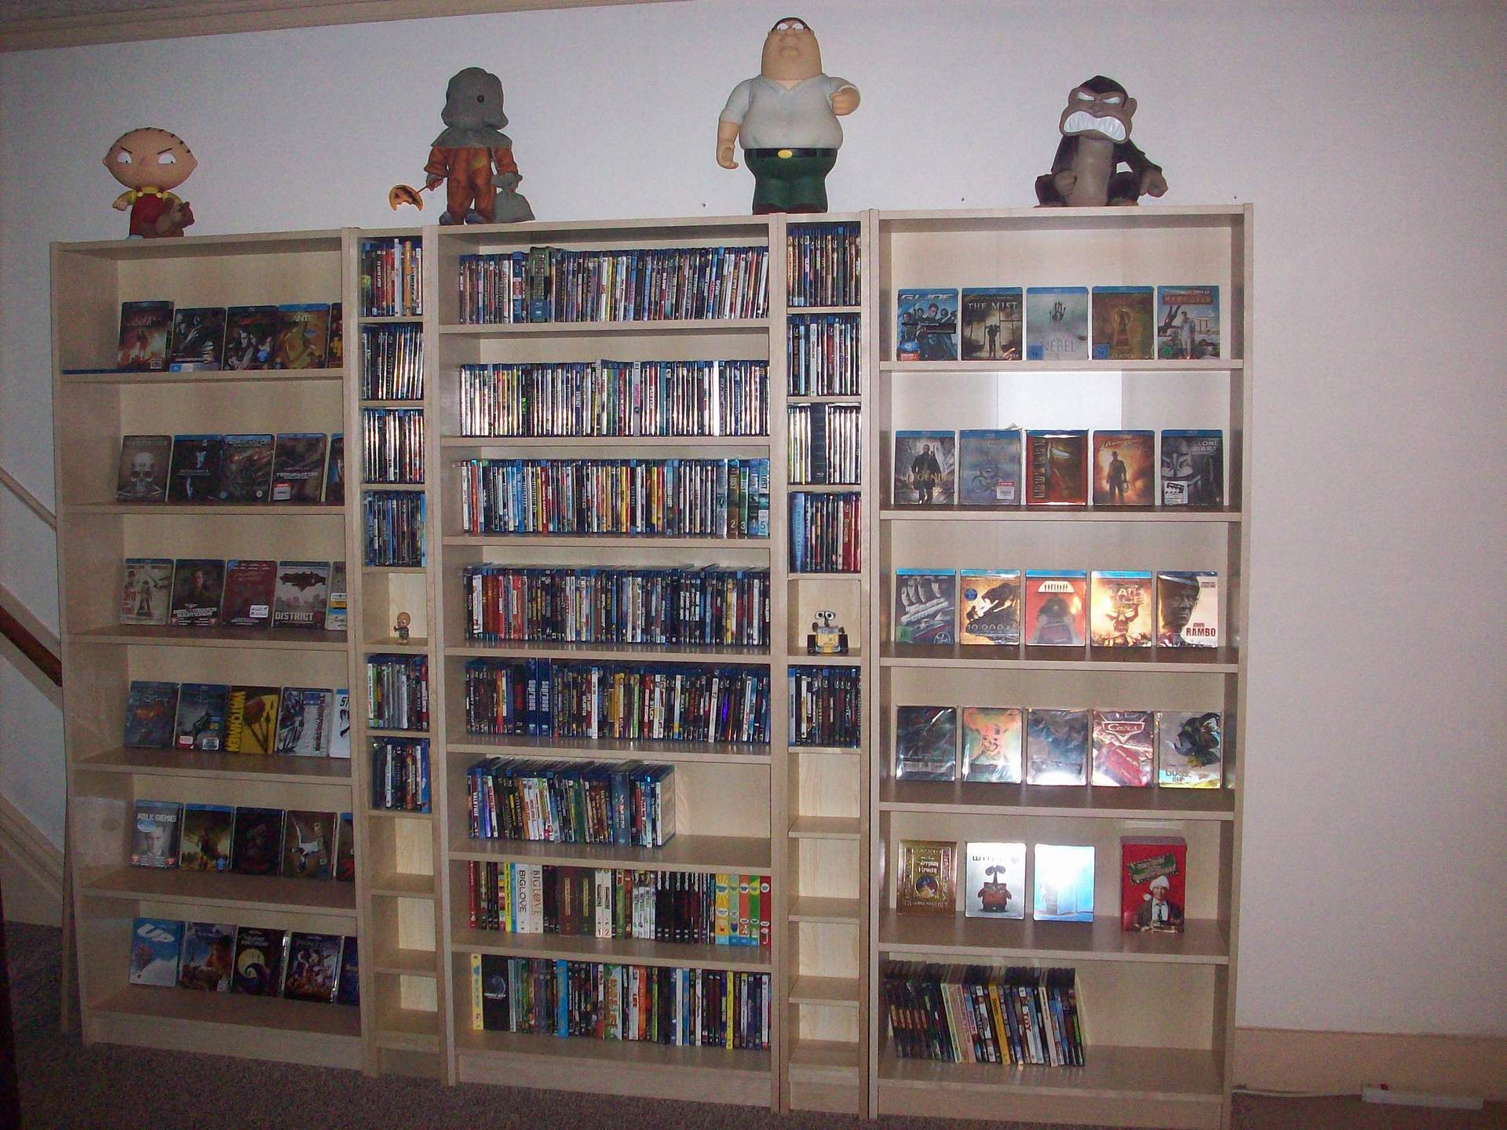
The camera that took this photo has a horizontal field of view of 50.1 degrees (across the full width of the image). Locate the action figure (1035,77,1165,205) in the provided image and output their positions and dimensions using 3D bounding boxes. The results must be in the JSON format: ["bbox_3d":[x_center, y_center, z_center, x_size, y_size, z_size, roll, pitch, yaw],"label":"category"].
[{"bbox_3d":[0.750,-0.905,3.483,0.290,0.298,0.190,1,5,17],"label":"action figure"}]

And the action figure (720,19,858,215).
[{"bbox_3d":[0.078,-0.997,3.602,0.325,0.451,0.220,1,5,9],"label":"action figure"}]

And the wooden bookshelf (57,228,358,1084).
[{"bbox_3d":[-1.290,0.214,4.032,0.800,2.020,0.280,1,5,12],"label":"wooden bookshelf"}]

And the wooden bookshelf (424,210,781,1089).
[{"bbox_3d":[-0.309,0.228,3.800,0.800,2.020,0.280,1,5,12],"label":"wooden bookshelf"}]

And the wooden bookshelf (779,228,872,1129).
[{"bbox_3d":[0.170,0.239,3.646,0.200,2.020,0.170,1,5,12],"label":"wooden bookshelf"}]

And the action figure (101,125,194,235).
[{"bbox_3d":[-1.482,-0.931,3.957,0.230,0.282,0.160,-1,5,-6],"label":"action figure"}]

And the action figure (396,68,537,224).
[{"bbox_3d":[-0.684,-0.978,3.781,0.310,0.376,0.170,1,5,14],"label":"action figure"}]

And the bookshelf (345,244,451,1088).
[{"bbox_3d":[-0.810,0.225,3.856,0.200,2.020,0.170,1,5,12],"label":"bookshelf"}]

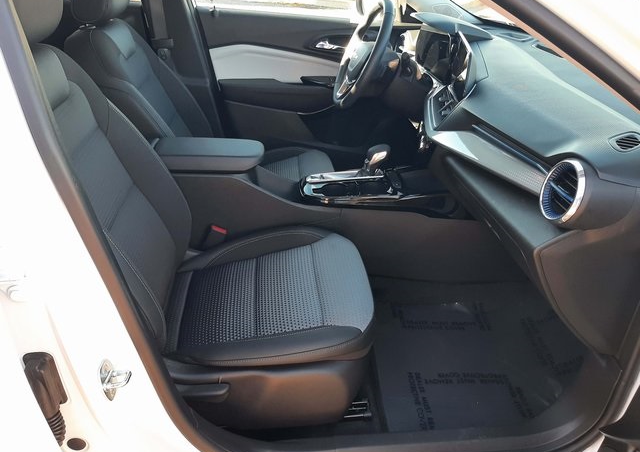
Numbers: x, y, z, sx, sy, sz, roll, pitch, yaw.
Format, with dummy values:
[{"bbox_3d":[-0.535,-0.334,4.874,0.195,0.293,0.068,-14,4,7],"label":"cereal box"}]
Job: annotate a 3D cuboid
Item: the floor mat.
[{"bbox_3d":[0.373,0.284,1.202,0.540,0.060,0.470,-1,26,-8],"label":"floor mat"}]

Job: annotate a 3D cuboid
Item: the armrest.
[{"bbox_3d":[-0.290,-0.190,1.267,0.290,0.055,0.190,-1,26,-8],"label":"armrest"}]

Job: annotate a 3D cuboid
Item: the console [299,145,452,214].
[{"bbox_3d":[0.167,-0.145,1.356,0.455,0.160,0.220,-1,26,-8],"label":"console"}]

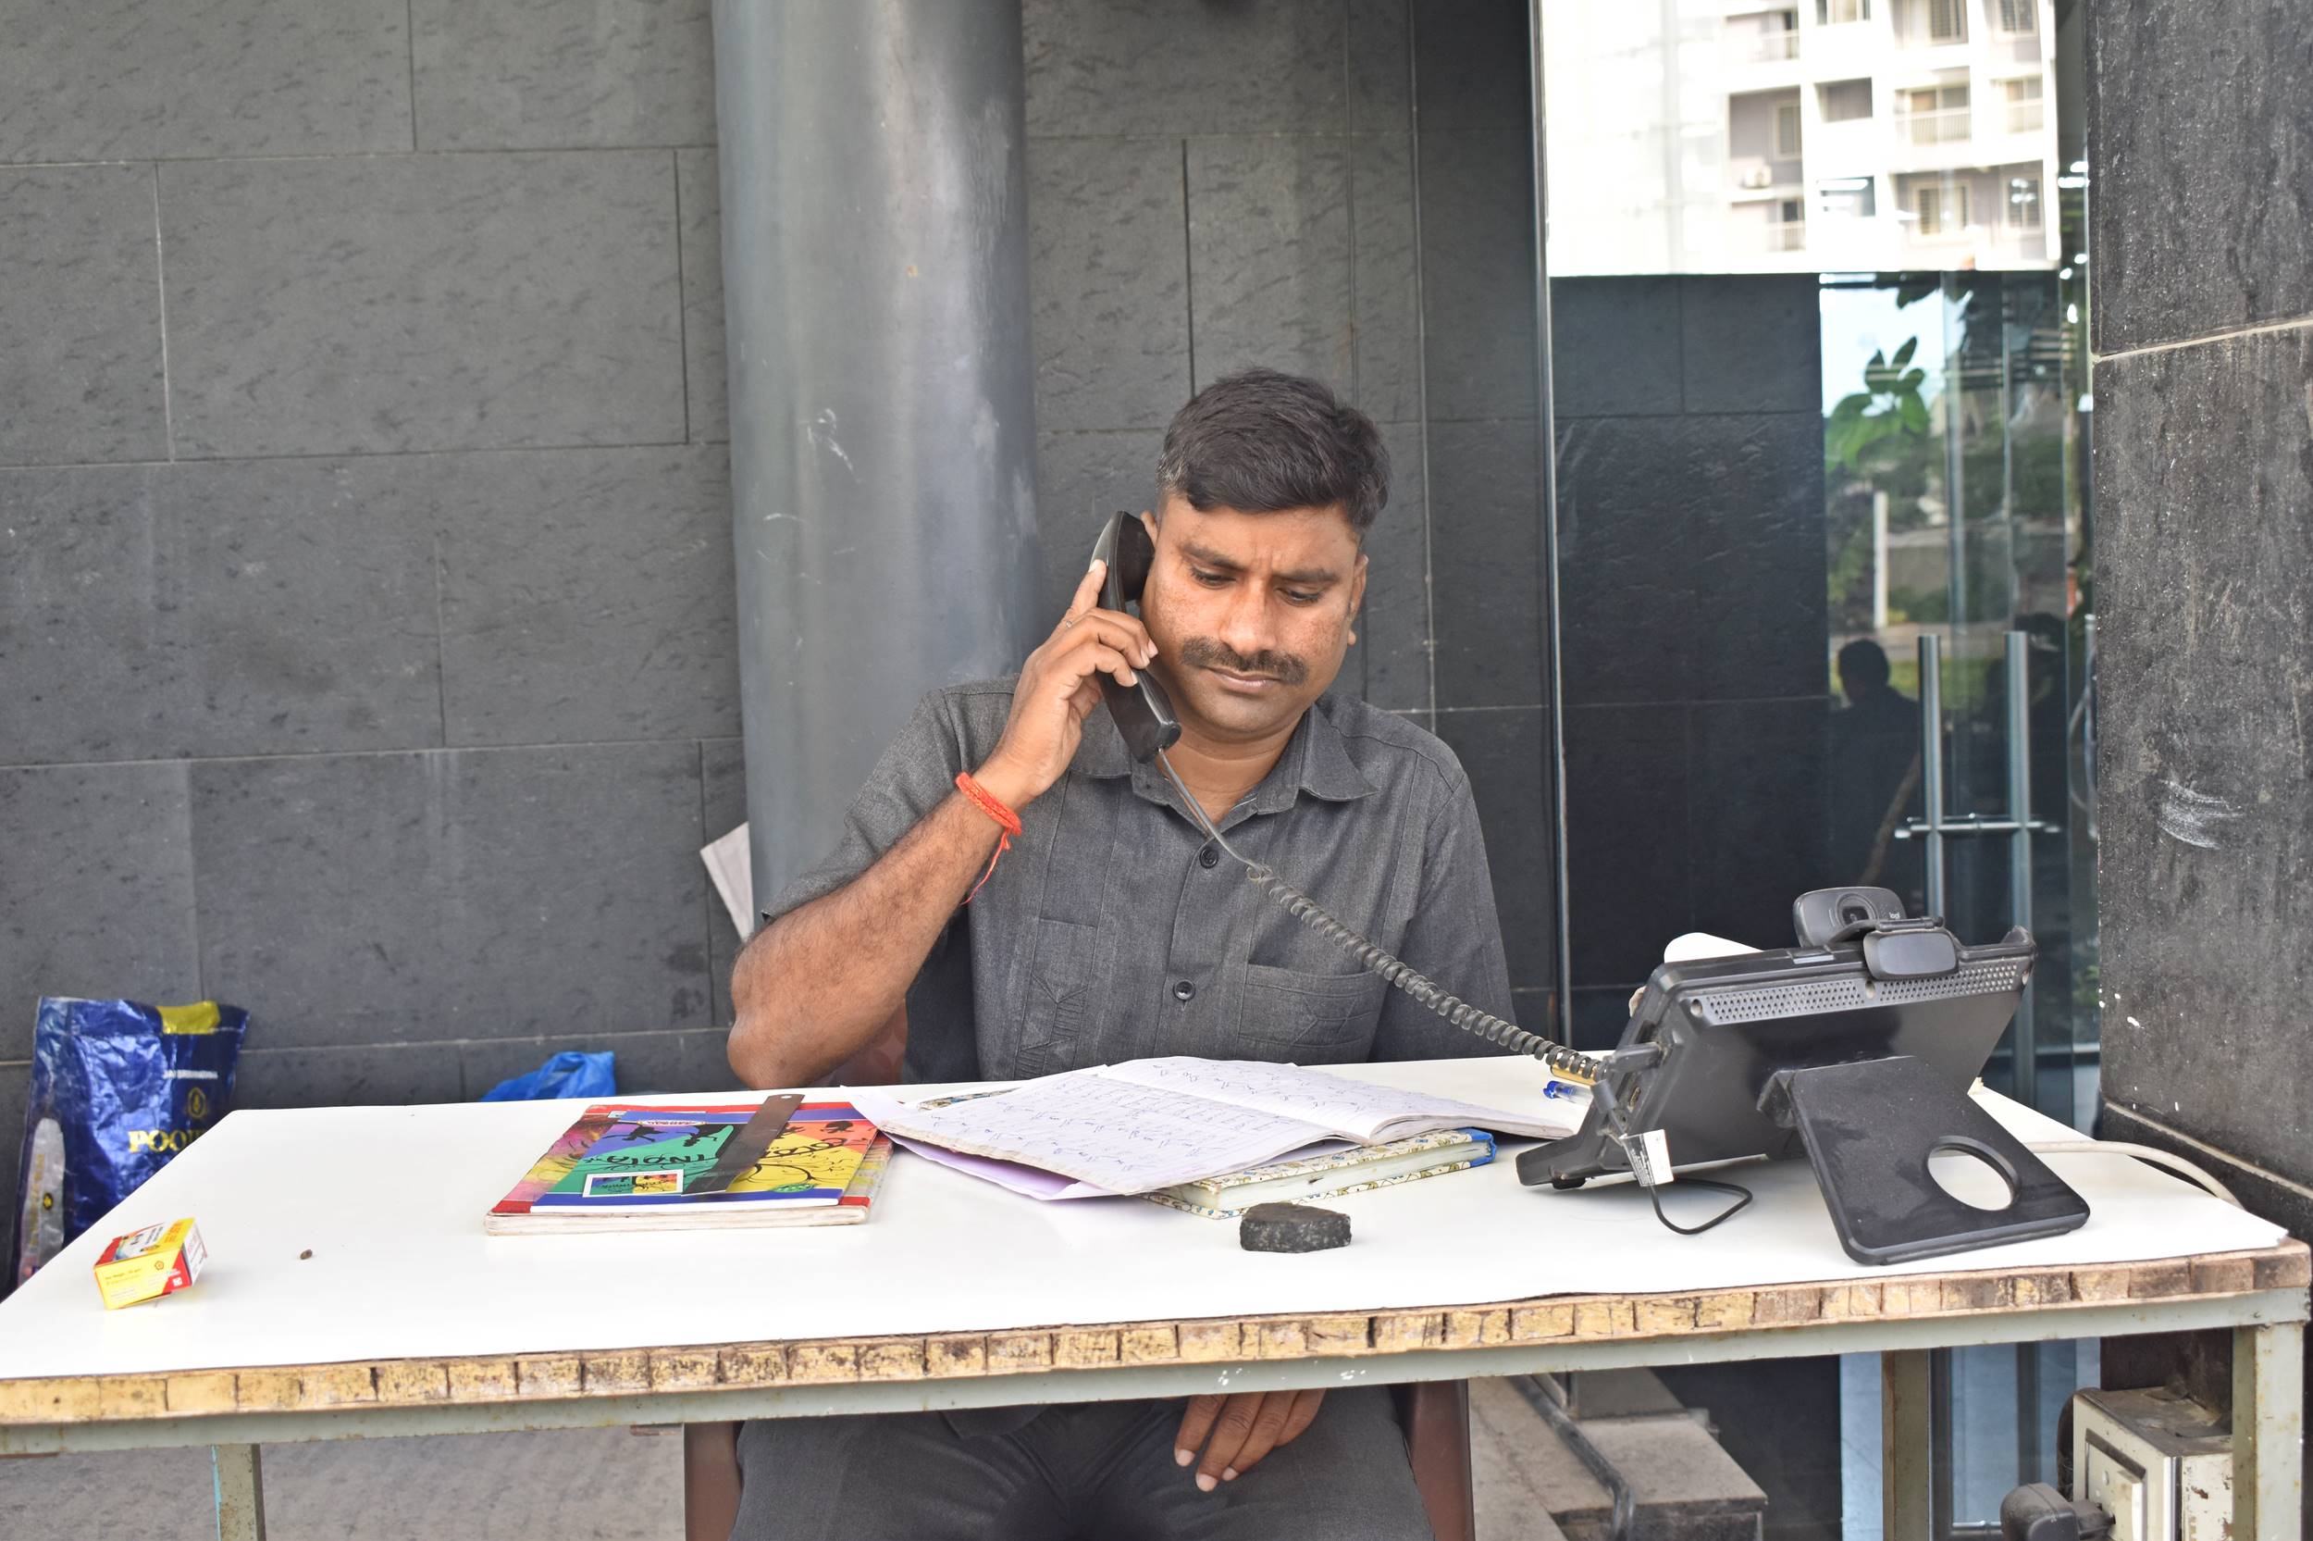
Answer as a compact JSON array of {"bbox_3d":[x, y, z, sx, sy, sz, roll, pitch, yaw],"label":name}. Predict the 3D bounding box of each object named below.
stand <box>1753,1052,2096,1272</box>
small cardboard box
[{"bbox_3d":[0.394,0.198,1.414,0.151,0.078,0.118,-4,5,-20],"label":"stand"},{"bbox_3d":[-0.520,0.255,1.399,0.044,0.022,0.040,-13,14,-6],"label":"small cardboard box"}]

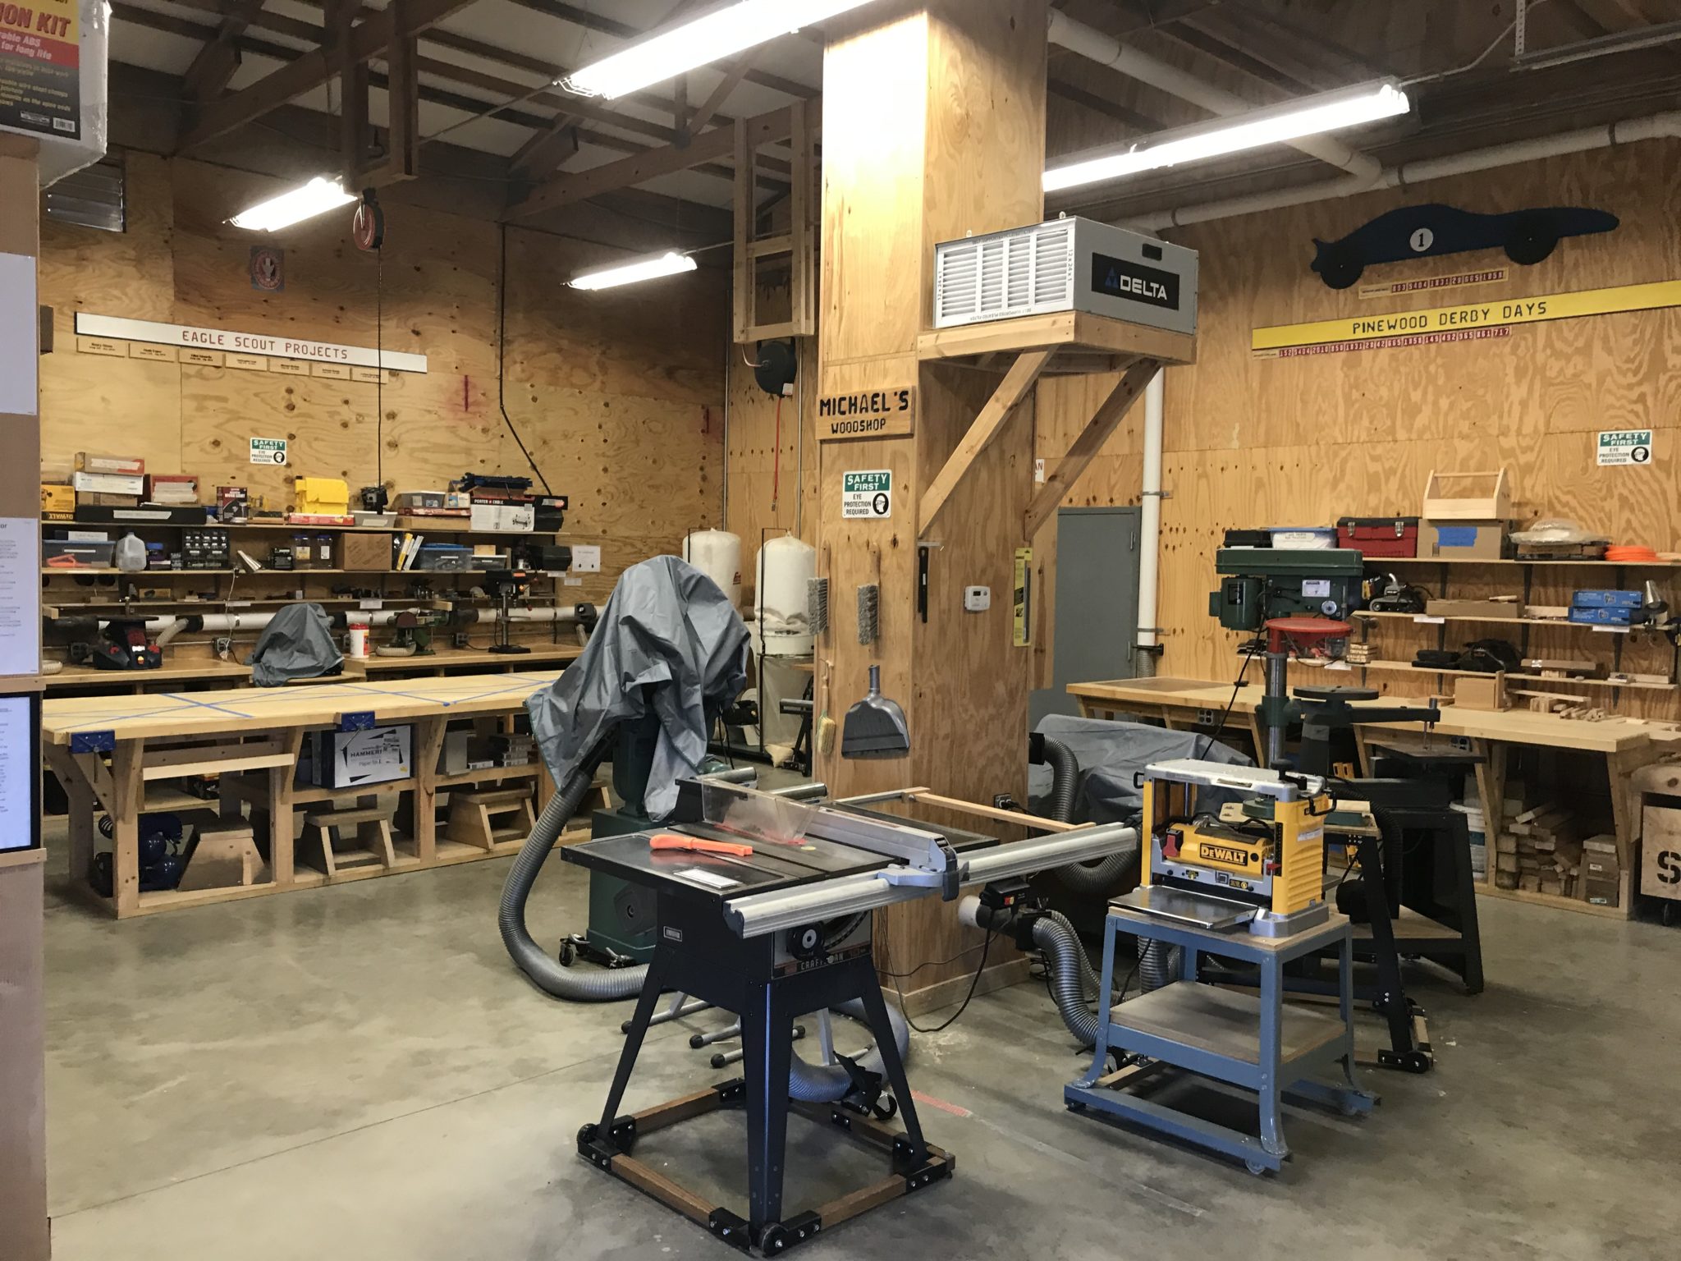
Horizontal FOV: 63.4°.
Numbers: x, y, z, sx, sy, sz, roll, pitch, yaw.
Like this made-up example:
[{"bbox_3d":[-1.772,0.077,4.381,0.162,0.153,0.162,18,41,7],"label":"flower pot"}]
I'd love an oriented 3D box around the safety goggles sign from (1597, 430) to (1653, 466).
[{"bbox_3d":[4.127,-0.959,7.152,0.010,0.178,0.254,-2,5,-44],"label":"safety goggles sign"}]

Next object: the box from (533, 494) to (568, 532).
[{"bbox_3d":[-2.421,-0.945,11.047,0.305,0.280,0.290,-2,5,-44],"label":"box"}]

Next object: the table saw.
[{"bbox_3d":[-0.019,0.985,4.066,1.490,1.030,1.030,-2,5,-44],"label":"table saw"}]

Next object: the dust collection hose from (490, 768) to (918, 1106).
[{"bbox_3d":[-0.491,1.028,5.026,0.950,0.870,2.000,-2,5,-44],"label":"dust collection hose"}]

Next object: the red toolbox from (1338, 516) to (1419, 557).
[{"bbox_3d":[3.234,-0.548,8.070,0.230,0.228,0.475,-2,5,-44],"label":"red toolbox"}]

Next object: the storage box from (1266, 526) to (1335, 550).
[{"bbox_3d":[2.909,-0.544,8.410,0.290,0.168,0.440,-2,5,-44],"label":"storage box"}]

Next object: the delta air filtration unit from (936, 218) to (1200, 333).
[{"bbox_3d":[0.824,-1.231,4.937,0.740,0.305,0.613,-2,5,-44],"label":"delta air filtration unit"}]

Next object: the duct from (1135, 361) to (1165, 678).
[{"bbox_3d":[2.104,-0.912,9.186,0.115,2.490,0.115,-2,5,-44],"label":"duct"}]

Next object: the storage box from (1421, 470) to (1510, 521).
[{"bbox_3d":[3.504,-0.762,7.609,0.206,0.277,0.397,-2,5,-44],"label":"storage box"}]

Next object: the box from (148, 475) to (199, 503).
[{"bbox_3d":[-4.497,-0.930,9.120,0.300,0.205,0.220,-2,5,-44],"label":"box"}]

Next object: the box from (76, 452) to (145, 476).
[{"bbox_3d":[-4.721,-1.060,8.791,0.350,0.117,0.220,-2,5,-44],"label":"box"}]

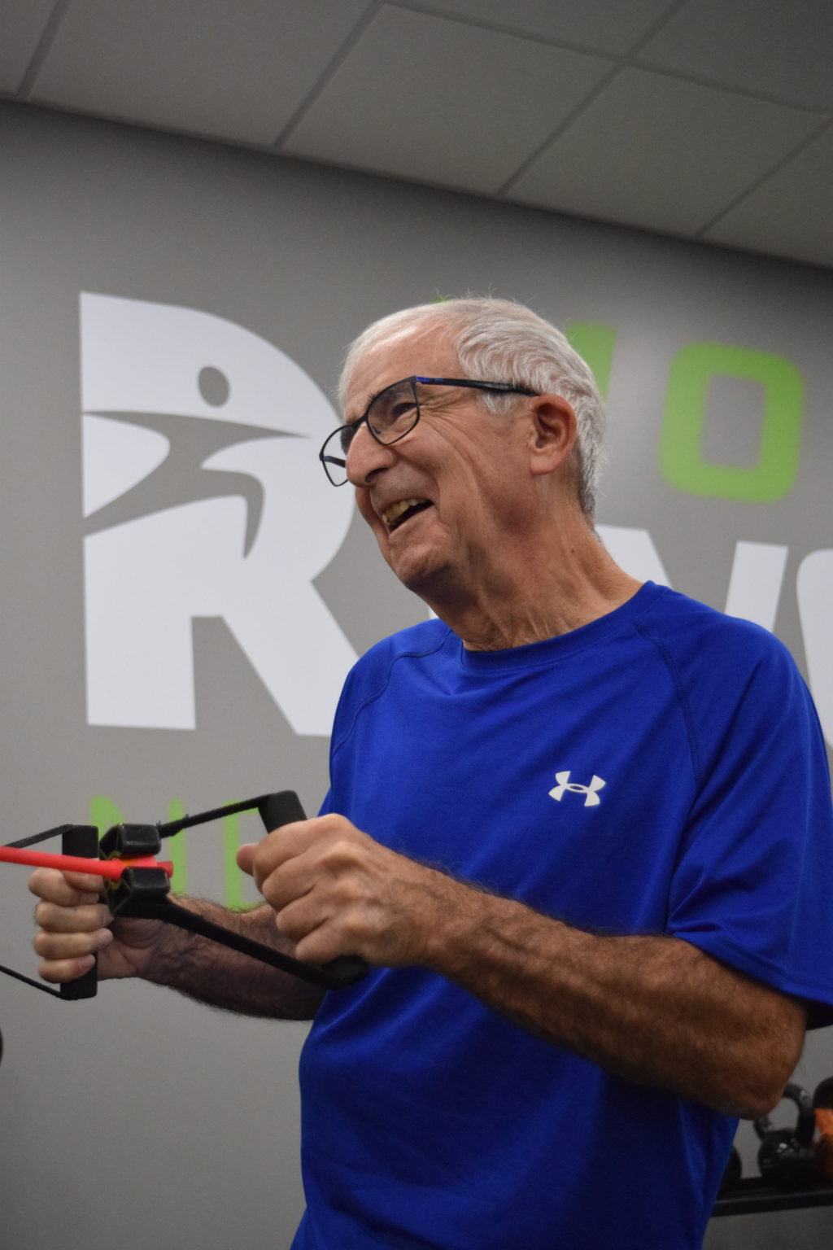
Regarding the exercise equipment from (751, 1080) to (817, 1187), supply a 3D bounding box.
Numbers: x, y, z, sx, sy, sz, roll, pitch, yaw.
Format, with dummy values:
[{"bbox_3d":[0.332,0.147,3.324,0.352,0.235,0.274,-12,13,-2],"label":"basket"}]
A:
[{"bbox_3d":[0.778,1.072,3.706,0.132,0.215,0.150,13,-25,-43],"label":"exercise equipment"}]

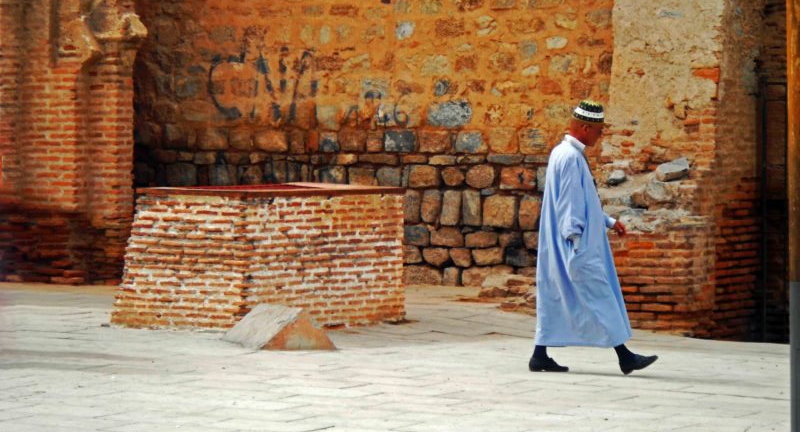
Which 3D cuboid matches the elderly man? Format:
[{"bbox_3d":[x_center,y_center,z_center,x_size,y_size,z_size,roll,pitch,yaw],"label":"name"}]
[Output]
[{"bbox_3d":[1.208,0.131,18.750,0.790,1.700,0.560,0,2,3],"label":"elderly man"}]

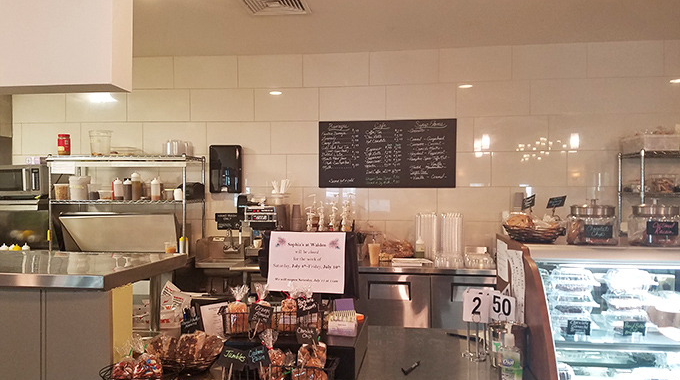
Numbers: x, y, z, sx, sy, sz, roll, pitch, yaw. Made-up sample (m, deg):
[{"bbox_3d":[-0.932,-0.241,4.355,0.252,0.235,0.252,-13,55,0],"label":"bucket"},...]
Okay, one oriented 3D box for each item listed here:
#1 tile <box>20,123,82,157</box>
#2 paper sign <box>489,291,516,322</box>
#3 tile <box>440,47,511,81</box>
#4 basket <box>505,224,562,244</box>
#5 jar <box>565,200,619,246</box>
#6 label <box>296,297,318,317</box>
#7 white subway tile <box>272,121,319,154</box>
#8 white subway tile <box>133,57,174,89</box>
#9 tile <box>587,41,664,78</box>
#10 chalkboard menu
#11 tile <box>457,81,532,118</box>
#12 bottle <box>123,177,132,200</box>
[{"bbox_3d":[-2.756,-0.476,4.898,0.606,0.303,0.010,0,1,7],"label":"tile"},{"bbox_3d":[0.557,0.399,1.750,0.092,0.105,0.005,0,0,37],"label":"paper sign"},{"bbox_3d":[1.182,-1.098,4.479,0.610,0.304,0.010,0,-1,7],"label":"tile"},{"bbox_3d":[0.728,0.158,1.920,0.220,0.068,0.155,0,0,7],"label":"basket"},{"bbox_3d":[0.934,0.120,1.890,0.170,0.166,0.170,0,-1,14],"label":"jar"},{"bbox_3d":[-0.114,0.410,1.790,0.076,0.058,0.005,-9,-3,9],"label":"label"},{"bbox_3d":[-0.334,-0.478,4.618,0.606,0.303,0.010,0,1,7],"label":"white subway tile"},{"bbox_3d":[-1.860,-1.096,4.795,0.605,0.302,0.010,0,0,7],"label":"white subway tile"},{"bbox_3d":[2.379,-1.084,4.260,0.605,0.302,0.010,0,0,7],"label":"tile"},{"bbox_3d":[0.417,-0.316,4.524,1.210,0.597,0.020,0,1,7],"label":"chalkboard menu"},{"bbox_3d":[1.333,-0.791,4.455,0.610,0.304,0.010,0,-1,7],"label":"tile"},{"bbox_3d":[-1.852,-0.009,4.450,0.070,0.185,0.070,0,0,7],"label":"bottle"}]

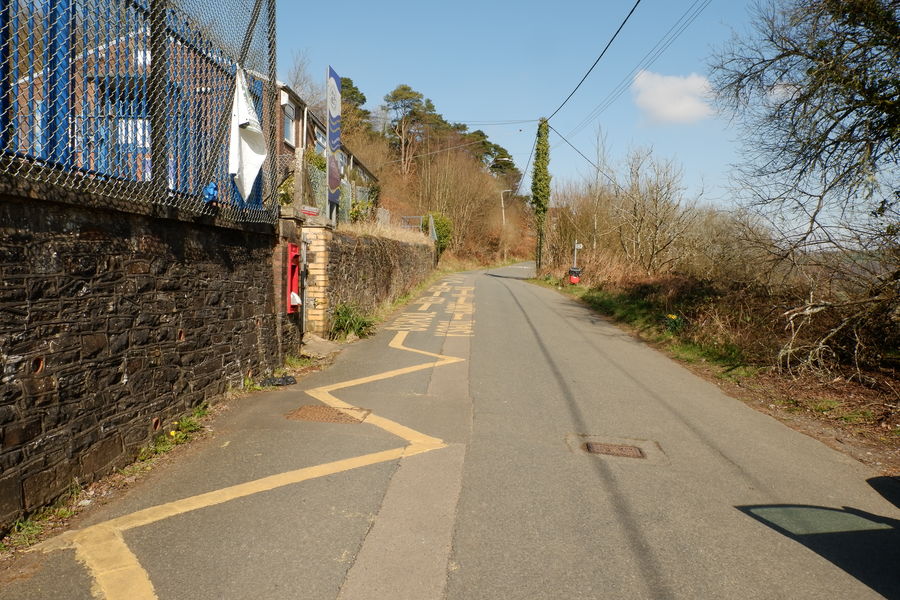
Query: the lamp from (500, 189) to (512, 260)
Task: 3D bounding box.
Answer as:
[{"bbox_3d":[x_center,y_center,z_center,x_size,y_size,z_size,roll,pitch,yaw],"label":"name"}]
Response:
[{"bbox_3d":[4.600,-6.170,49.000,1.050,5.900,0.300,3,3,30],"label":"lamp"}]

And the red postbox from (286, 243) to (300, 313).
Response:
[{"bbox_3d":[-1.890,-0.257,7.130,0.170,0.820,0.340,1,3,3],"label":"red postbox"}]

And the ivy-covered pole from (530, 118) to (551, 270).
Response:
[{"bbox_3d":[4.850,-5.500,32.000,1.000,8.200,1.000,1,3,-3],"label":"ivy-covered pole"}]

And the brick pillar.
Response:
[{"bbox_3d":[-1.940,-0.275,8.750,0.340,1.620,0.380,1,3,3],"label":"brick pillar"}]

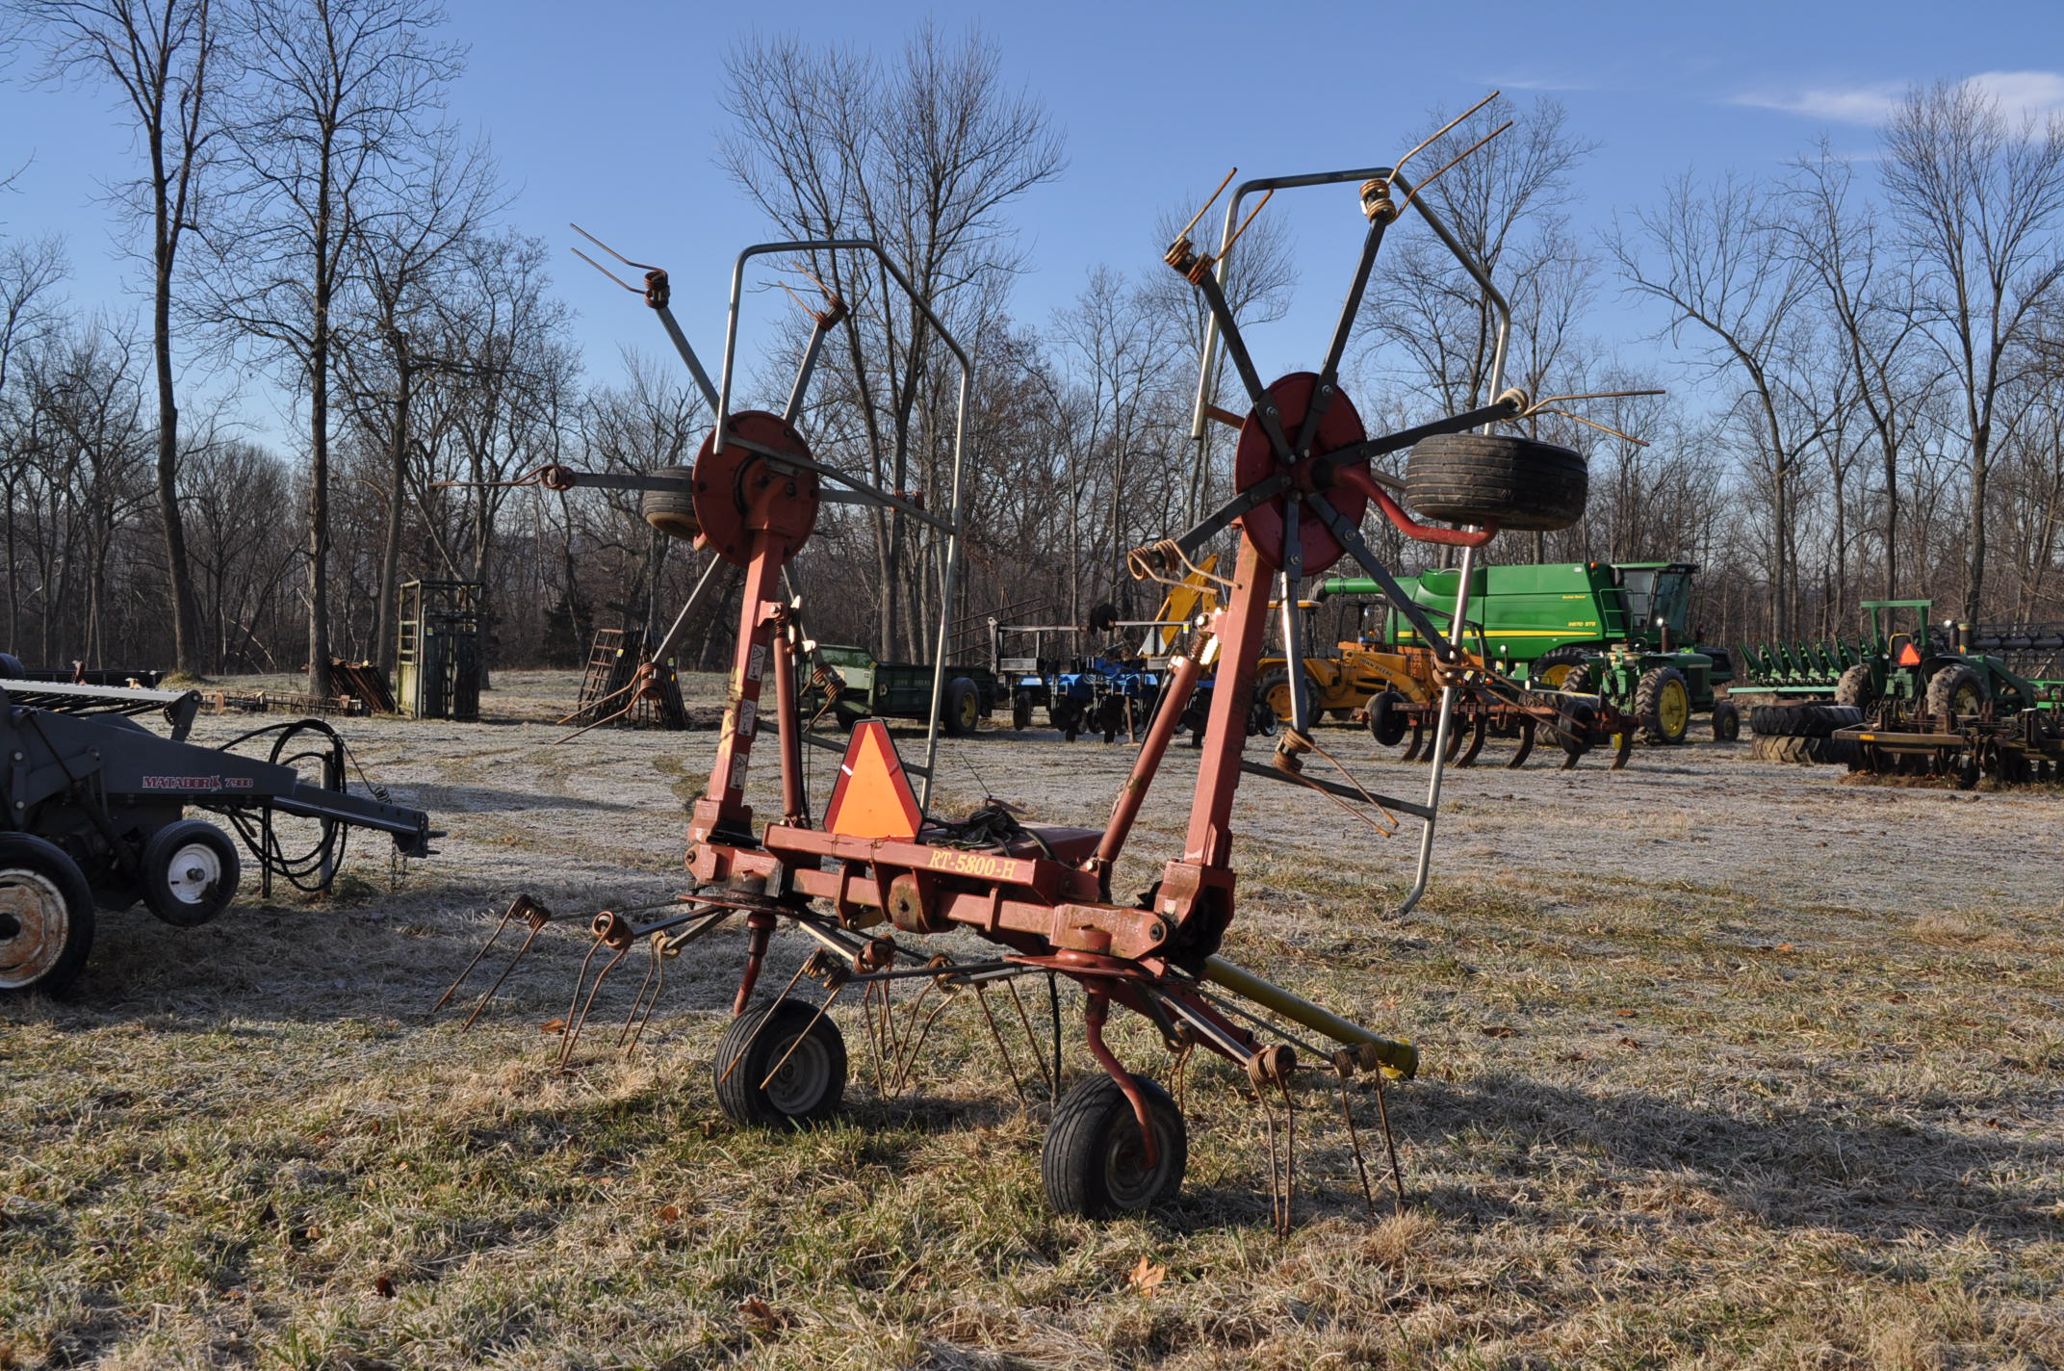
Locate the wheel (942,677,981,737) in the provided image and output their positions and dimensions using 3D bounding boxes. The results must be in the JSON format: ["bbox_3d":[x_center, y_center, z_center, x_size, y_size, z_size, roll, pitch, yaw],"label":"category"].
[{"bbox_3d":[-1.067,0.335,37.000,0.240,0.900,0.900,2,1,26],"label":"wheel"}]

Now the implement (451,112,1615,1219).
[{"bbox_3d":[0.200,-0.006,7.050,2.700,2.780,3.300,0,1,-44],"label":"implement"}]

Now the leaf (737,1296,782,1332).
[{"bbox_3d":[-0.594,1.367,5.242,0.092,0.075,0.065,1,1,-6],"label":"leaf"}]

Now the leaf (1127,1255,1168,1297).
[{"bbox_3d":[0.270,1.373,5.595,0.088,0.085,0.060,1,1,3],"label":"leaf"}]

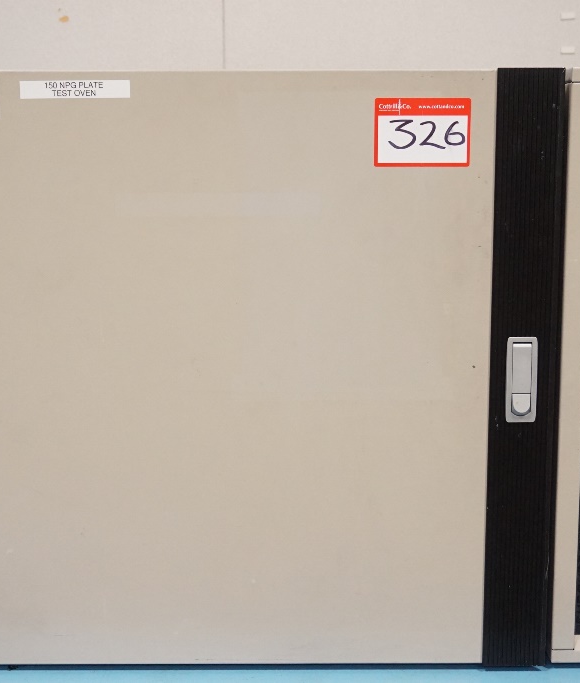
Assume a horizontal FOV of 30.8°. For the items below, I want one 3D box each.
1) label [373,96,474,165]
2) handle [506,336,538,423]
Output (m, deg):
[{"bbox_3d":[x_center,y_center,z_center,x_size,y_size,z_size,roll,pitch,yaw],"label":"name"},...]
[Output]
[{"bbox_3d":[0.137,-0.216,1.089,0.099,0.070,0.002,0,9,0],"label":"label"},{"bbox_3d":[0.249,0.042,1.128,0.032,0.094,0.014,0,9,0],"label":"handle"}]

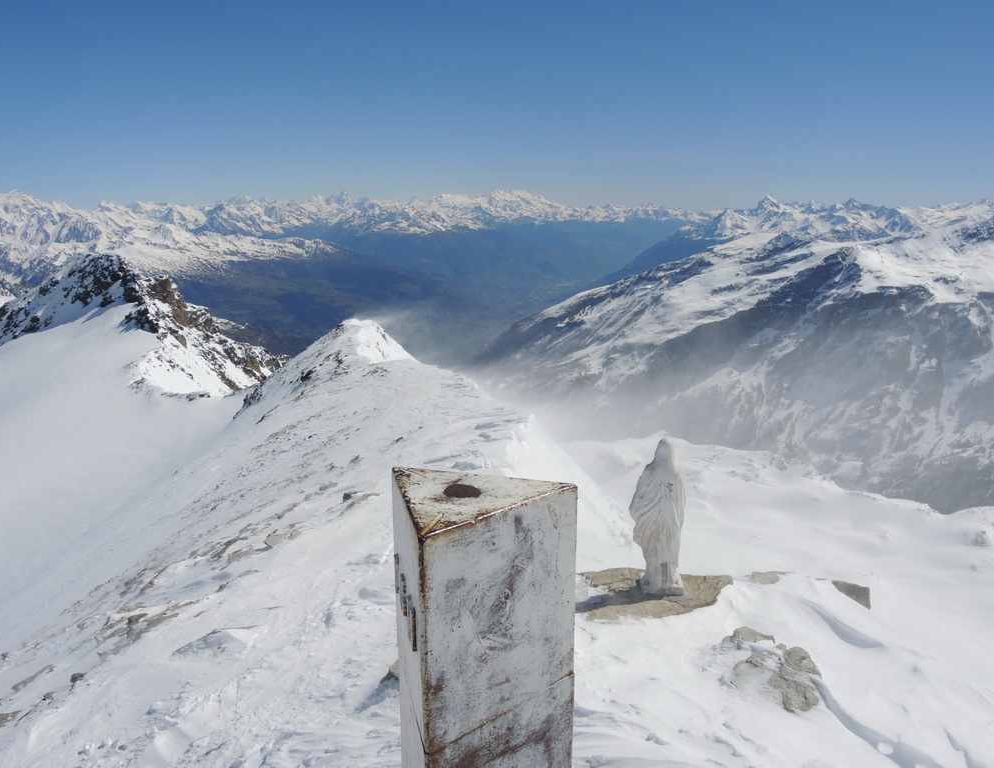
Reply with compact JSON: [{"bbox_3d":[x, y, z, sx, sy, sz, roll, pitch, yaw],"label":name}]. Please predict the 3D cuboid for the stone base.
[{"bbox_3d":[0.890,1.212,4.652,0.970,0.120,0.600,-1,12,-5],"label":"stone base"}]

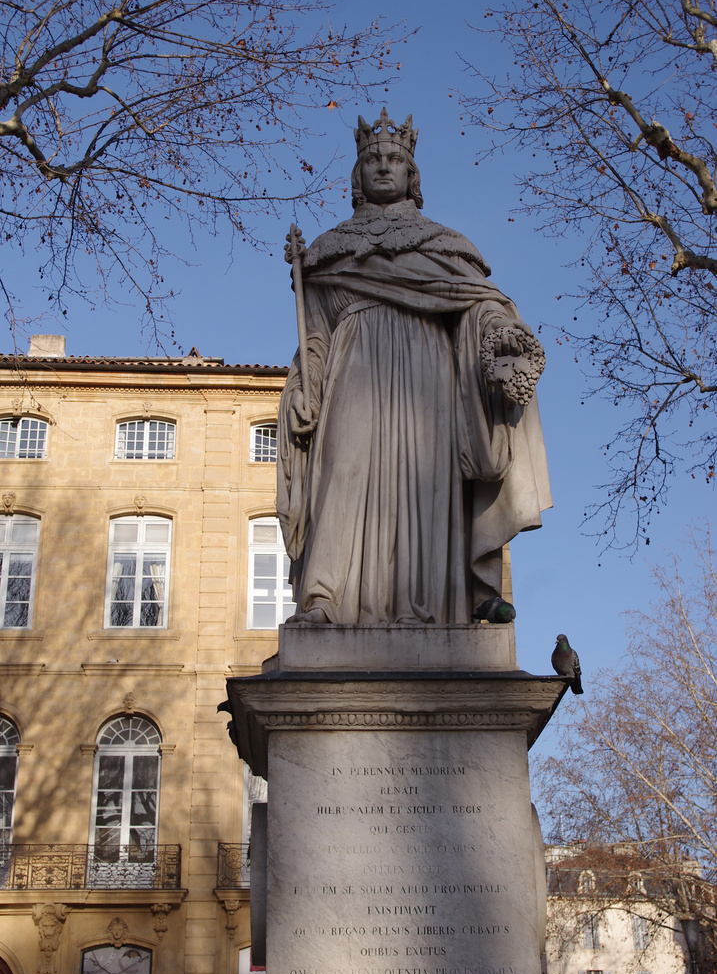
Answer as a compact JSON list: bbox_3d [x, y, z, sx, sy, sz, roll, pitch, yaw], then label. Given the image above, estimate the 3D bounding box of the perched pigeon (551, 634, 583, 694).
[{"bbox_3d":[0.928,0.784,6.520,0.120,0.250,0.200,-18,-29,32],"label":"perched pigeon"}]

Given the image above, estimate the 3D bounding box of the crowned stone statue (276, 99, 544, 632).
[{"bbox_3d":[0.276,-0.699,7.826,1.384,3.272,0.920,0,-25,-2],"label":"crowned stone statue"}]

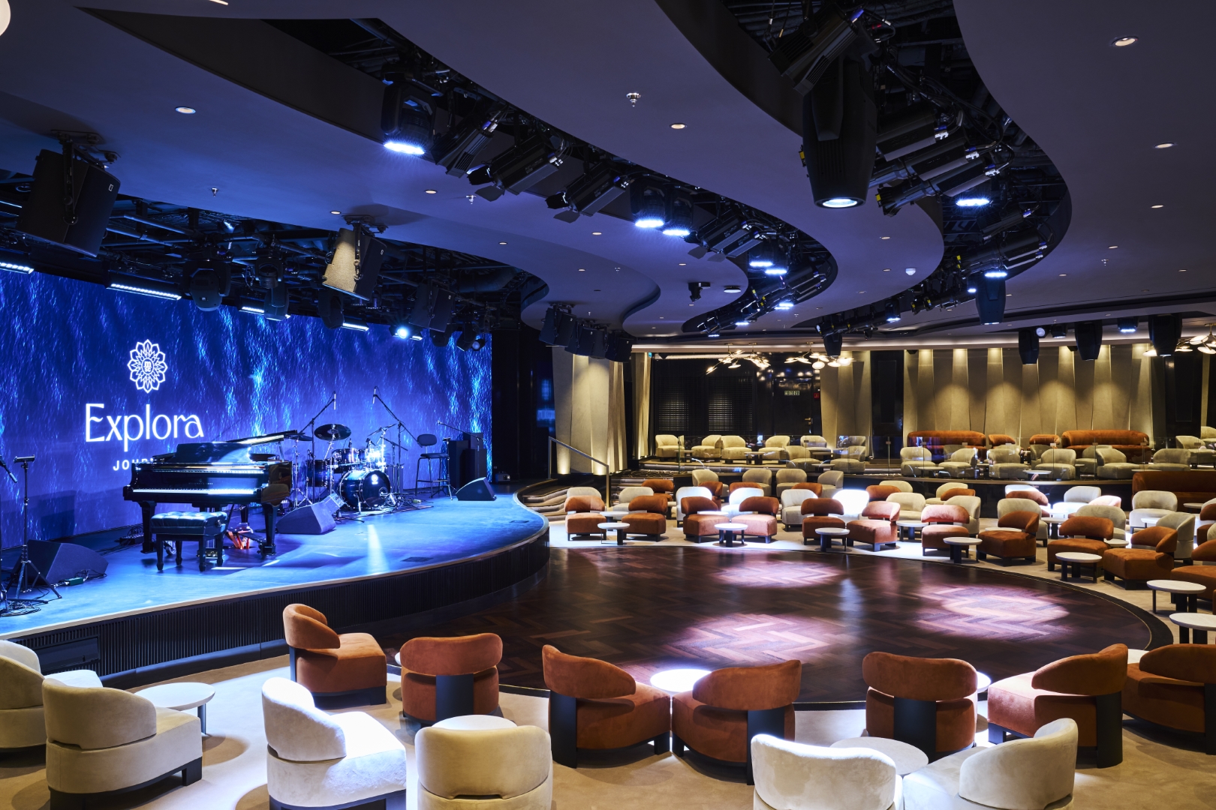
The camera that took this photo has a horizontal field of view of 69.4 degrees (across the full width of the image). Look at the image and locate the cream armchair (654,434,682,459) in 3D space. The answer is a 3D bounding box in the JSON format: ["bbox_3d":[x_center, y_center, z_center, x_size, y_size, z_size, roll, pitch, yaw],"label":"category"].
[{"bbox_3d":[1.700,1.180,24.400,0.770,0.700,0.750,0,0,-23],"label":"cream armchair"}]

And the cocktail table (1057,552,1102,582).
[{"bbox_3d":[5.950,2.064,11.080,0.525,0.315,0.525,0,0,28],"label":"cocktail table"}]

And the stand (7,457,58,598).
[{"bbox_3d":[-4.900,1.017,7.400,0.440,1.190,0.420,0,0,-33],"label":"stand"}]

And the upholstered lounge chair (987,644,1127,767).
[{"bbox_3d":[2.962,1.870,5.694,0.680,0.700,0.690,0,0,-33],"label":"upholstered lounge chair"}]

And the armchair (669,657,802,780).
[{"bbox_3d":[0.816,1.853,5.370,0.670,0.700,0.670,0,0,-20],"label":"armchair"}]

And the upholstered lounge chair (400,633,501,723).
[{"bbox_3d":[-1.084,1.870,6.085,0.680,0.700,0.690,0,0,-15],"label":"upholstered lounge chair"}]

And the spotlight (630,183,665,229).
[{"bbox_3d":[0.312,-1.599,6.956,0.296,0.355,0.266,0,0,0],"label":"spotlight"}]

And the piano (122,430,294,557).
[{"bbox_3d":[-4.050,0.952,9.720,1.500,1.340,2.000,0,0,4],"label":"piano"}]

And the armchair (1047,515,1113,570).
[{"bbox_3d":[6.391,1.870,11.797,0.690,0.700,0.680,0,0,-38],"label":"armchair"}]

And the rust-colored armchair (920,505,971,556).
[{"bbox_3d":[5.042,1.875,13.133,0.666,0.691,0.651,0,0,18],"label":"rust-colored armchair"}]

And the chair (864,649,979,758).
[{"bbox_3d":[1.987,1.870,5.590,0.680,0.700,0.690,0,0,25],"label":"chair"}]

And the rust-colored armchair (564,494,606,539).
[{"bbox_3d":[-0.390,1.894,14.860,0.670,0.700,0.670,0,0,-7],"label":"rust-colored armchair"}]

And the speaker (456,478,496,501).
[{"bbox_3d":[-2.210,1.425,14.850,0.650,0.390,0.550,0,0,2],"label":"speaker"}]

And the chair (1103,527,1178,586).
[{"bbox_3d":[6.590,1.876,10.780,0.670,0.700,0.670,0,0,7],"label":"chair"}]

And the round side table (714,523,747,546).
[{"bbox_3d":[1.966,2.075,13.946,0.524,0.289,0.524,0,0,0],"label":"round side table"}]

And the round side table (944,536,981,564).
[{"bbox_3d":[5.045,2.075,12.479,0.524,0.289,0.524,0,0,0],"label":"round side table"}]

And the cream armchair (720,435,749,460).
[{"bbox_3d":[3.404,1.174,23.285,0.671,0.706,0.691,0,0,-22],"label":"cream armchair"}]

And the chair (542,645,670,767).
[{"bbox_3d":[-0.060,1.870,5.641,0.690,0.700,0.680,0,0,-42],"label":"chair"}]

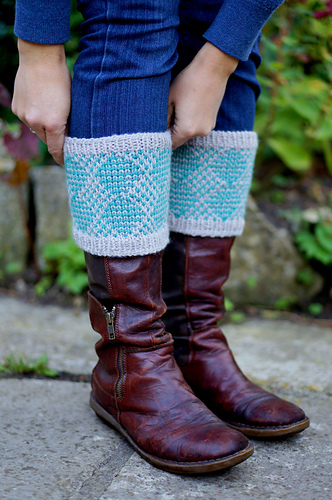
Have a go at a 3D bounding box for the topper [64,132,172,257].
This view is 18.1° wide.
[{"bbox_3d":[-0.054,-0.070,1.230,0.124,0.136,0.124,0,14,0],"label":"topper"}]

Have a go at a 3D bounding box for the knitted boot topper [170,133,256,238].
[{"bbox_3d":[0.057,-0.091,1.370,0.123,0.134,0.123,3,14,-1],"label":"knitted boot topper"}]

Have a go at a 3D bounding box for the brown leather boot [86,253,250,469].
[{"bbox_3d":[-0.006,0.107,1.233,0.112,0.250,0.272,-10,17,-35],"label":"brown leather boot"}]

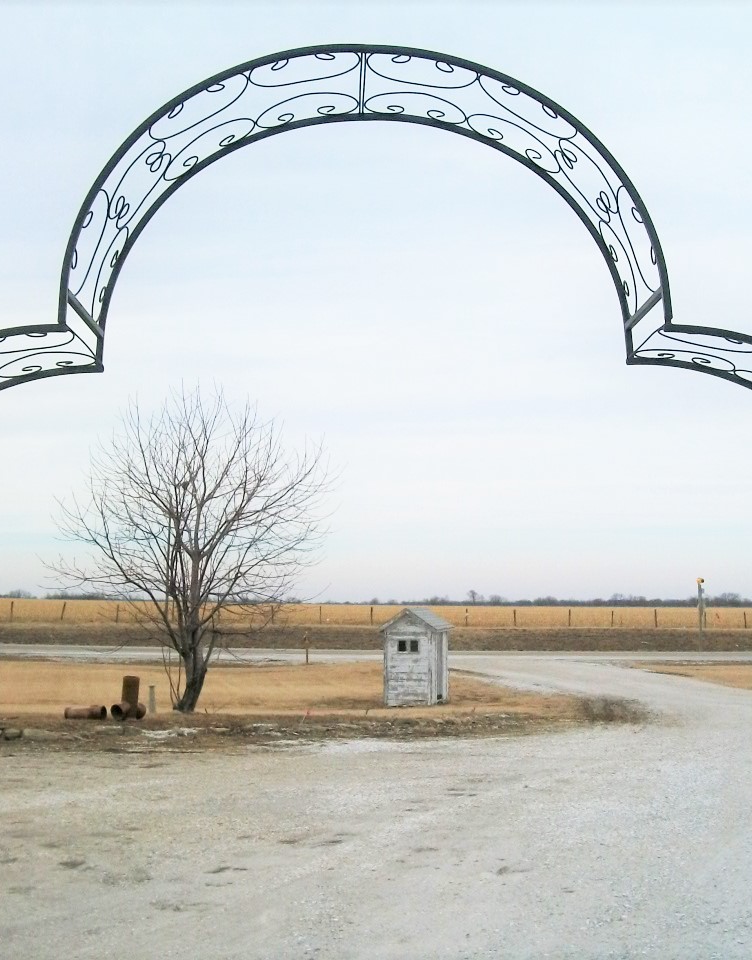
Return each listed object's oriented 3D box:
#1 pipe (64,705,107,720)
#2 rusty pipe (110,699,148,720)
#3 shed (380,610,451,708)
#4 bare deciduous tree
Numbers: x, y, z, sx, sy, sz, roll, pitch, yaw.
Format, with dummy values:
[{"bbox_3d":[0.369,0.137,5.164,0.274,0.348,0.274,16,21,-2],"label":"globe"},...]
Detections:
[{"bbox_3d":[-5.452,4.370,25.099,0.770,0.270,0.270,-1,-5,12],"label":"pipe"},{"bbox_3d":[-4.646,4.350,25.207,0.310,0.340,0.640,-3,-6,32],"label":"rusty pipe"},{"bbox_3d":[0.930,3.853,29.213,1.280,2.130,1.280,-2,-6,20],"label":"shed"},{"bbox_3d":[-3.745,1.400,27.249,5.700,6.600,5.500,0,-5,0],"label":"bare deciduous tree"}]

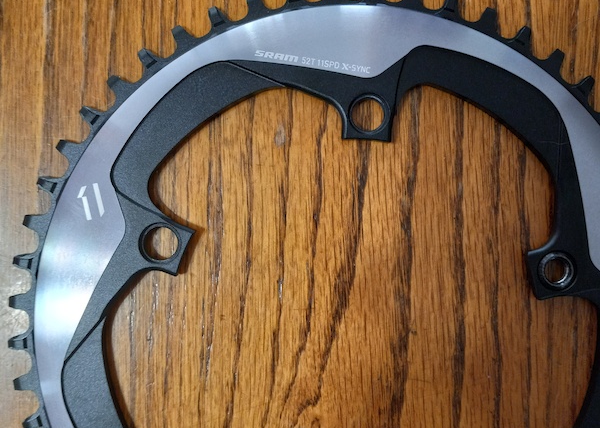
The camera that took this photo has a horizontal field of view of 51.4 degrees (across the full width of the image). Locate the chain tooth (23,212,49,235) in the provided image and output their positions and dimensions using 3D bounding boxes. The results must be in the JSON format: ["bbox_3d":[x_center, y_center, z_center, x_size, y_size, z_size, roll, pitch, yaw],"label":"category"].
[{"bbox_3d":[-0.083,0.003,0.195,0.006,0.003,0.005,17,89,-1],"label":"chain tooth"}]

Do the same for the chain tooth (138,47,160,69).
[{"bbox_3d":[-0.048,-0.048,0.196,0.005,0.003,0.007,-38,91,-1],"label":"chain tooth"}]

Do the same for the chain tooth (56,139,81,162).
[{"bbox_3d":[-0.072,-0.020,0.196,0.007,0.003,0.006,31,89,-1],"label":"chain tooth"}]

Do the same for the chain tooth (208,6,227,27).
[{"bbox_3d":[-0.026,-0.062,0.196,0.005,0.003,0.007,-24,90,-1],"label":"chain tooth"}]

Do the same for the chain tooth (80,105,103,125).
[{"bbox_3d":[-0.065,-0.031,0.196,0.006,0.003,0.005,38,89,-1],"label":"chain tooth"}]

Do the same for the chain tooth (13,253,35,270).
[{"bbox_3d":[-0.086,0.015,0.195,0.007,0.003,0.005,10,90,-1],"label":"chain tooth"}]

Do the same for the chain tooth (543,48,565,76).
[{"bbox_3d":[0.081,-0.049,0.199,0.006,0.003,0.007,38,89,-1],"label":"chain tooth"}]

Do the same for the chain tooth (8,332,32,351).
[{"bbox_3d":[-0.087,0.040,0.195,0.007,0.003,0.005,-4,90,-1],"label":"chain tooth"}]

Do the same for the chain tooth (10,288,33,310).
[{"bbox_3d":[-0.087,0.028,0.195,0.007,0.003,0.006,3,90,-1],"label":"chain tooth"}]

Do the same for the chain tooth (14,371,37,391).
[{"bbox_3d":[-0.086,0.053,0.195,0.006,0.003,0.005,-11,90,-1],"label":"chain tooth"}]

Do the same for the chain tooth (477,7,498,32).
[{"bbox_3d":[0.060,-0.062,0.198,0.005,0.003,0.007,24,89,-1],"label":"chain tooth"}]

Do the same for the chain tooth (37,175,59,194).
[{"bbox_3d":[-0.078,-0.009,0.196,0.007,0.003,0.006,24,89,-1],"label":"chain tooth"}]

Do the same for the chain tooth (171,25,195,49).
[{"bbox_3d":[-0.037,-0.056,0.197,0.006,0.003,0.007,-31,90,-1],"label":"chain tooth"}]

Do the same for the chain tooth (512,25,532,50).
[{"bbox_3d":[0.071,-0.056,0.199,0.006,0.003,0.007,31,89,-1],"label":"chain tooth"}]

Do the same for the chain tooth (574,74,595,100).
[{"bbox_3d":[0.090,-0.041,0.199,0.006,0.003,0.007,45,89,0],"label":"chain tooth"}]

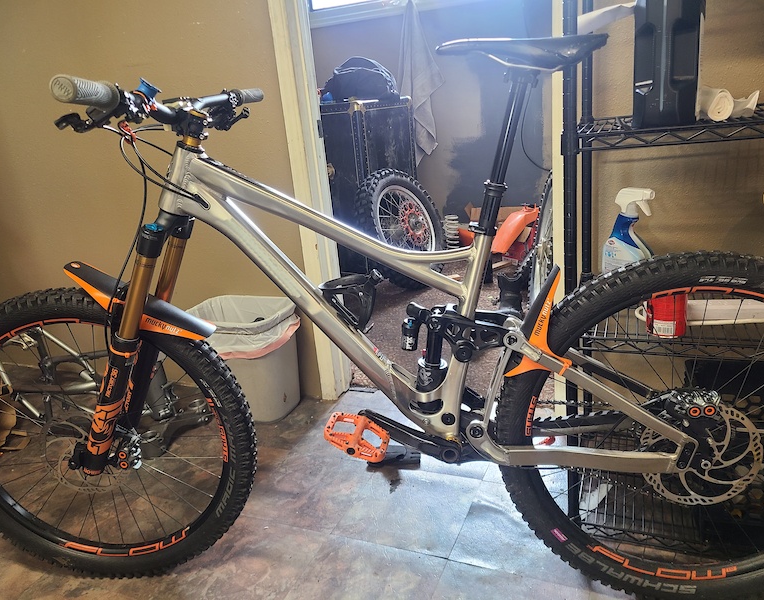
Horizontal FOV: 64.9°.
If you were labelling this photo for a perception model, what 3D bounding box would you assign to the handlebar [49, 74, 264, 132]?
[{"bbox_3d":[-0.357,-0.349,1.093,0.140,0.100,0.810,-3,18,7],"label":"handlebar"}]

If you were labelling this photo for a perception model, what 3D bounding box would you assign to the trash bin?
[{"bbox_3d":[-0.482,0.219,2.147,0.390,0.387,0.265,2,18,24],"label":"trash bin"}]

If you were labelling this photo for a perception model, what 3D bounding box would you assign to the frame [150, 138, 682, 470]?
[{"bbox_3d":[0.069,-0.003,1.122,0.980,0.645,0.170,-3,15,10],"label":"frame"}]

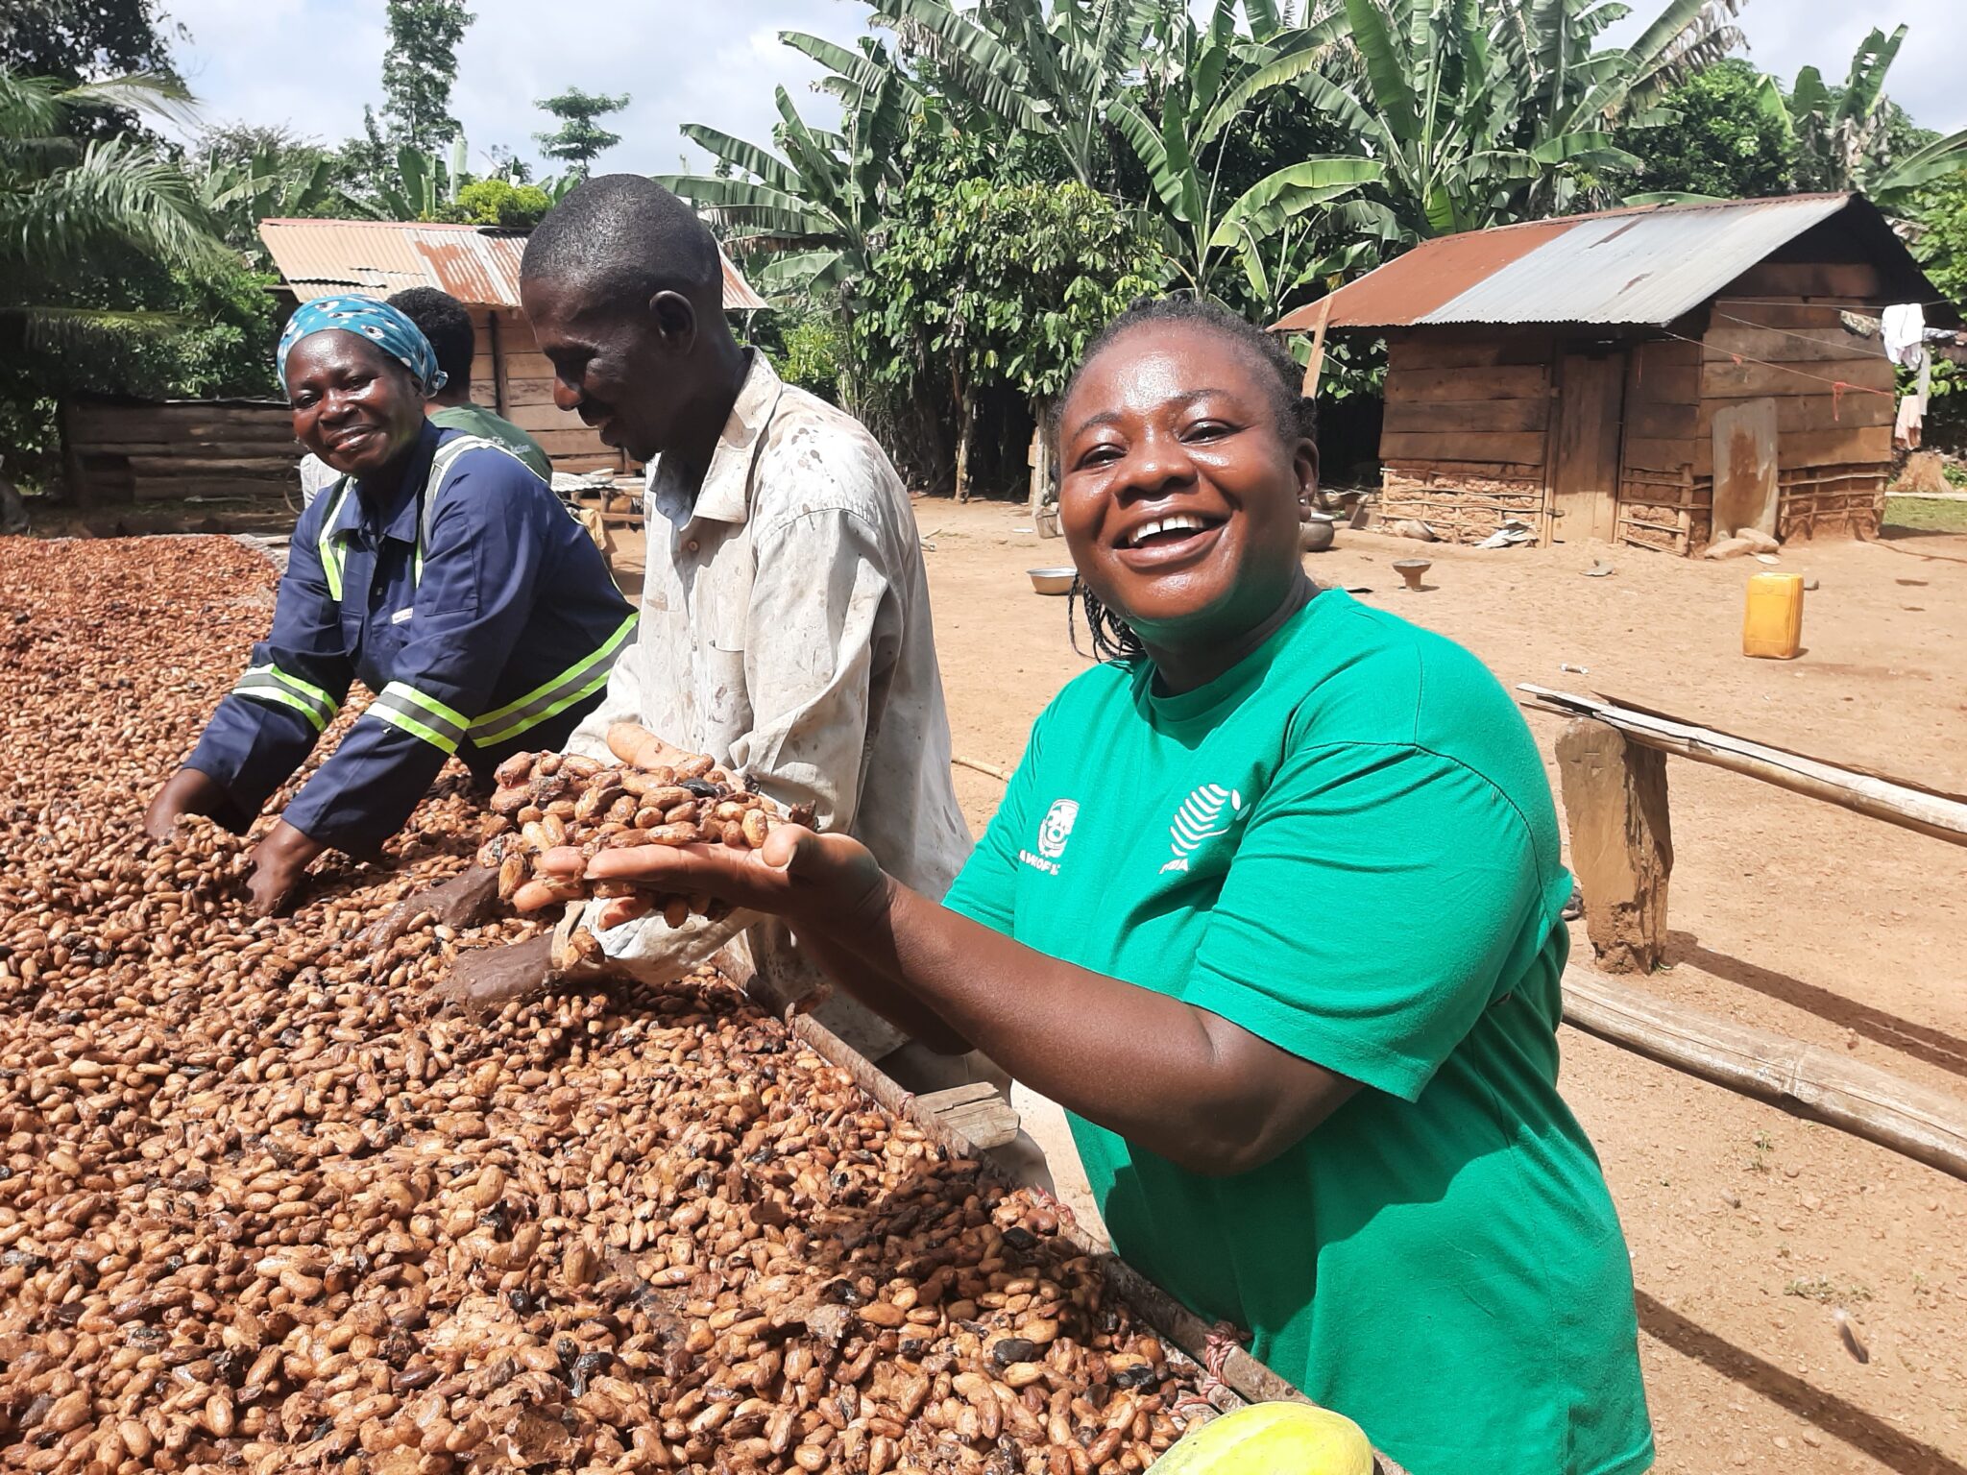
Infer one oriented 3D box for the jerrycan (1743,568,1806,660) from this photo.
[{"bbox_3d":[4.280,-0.678,7.994,0.240,0.430,0.270,9,17,40],"label":"jerrycan"}]

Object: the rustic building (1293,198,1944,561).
[{"bbox_3d":[5.908,-3.481,14.431,3.900,2.950,4.750,-9,14,-28],"label":"rustic building"}]

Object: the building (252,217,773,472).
[{"bbox_3d":[-5.440,-4.121,17.483,5.100,3.600,3.300,-10,15,-30],"label":"building"}]

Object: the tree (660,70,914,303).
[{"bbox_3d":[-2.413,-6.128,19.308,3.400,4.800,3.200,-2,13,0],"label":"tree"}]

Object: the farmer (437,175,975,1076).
[{"bbox_3d":[-0.250,0.296,1.520,0.540,1.670,0.500,-12,16,-37],"label":"farmer"}]

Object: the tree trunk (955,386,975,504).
[{"bbox_3d":[-0.243,-3.830,19.432,0.200,1.600,0.200,-2,13,0],"label":"tree trunk"}]

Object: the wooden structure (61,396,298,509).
[{"bbox_3d":[-10.535,-3.801,19.772,3.400,1.550,1.600,-6,13,-17],"label":"wooden structure"}]

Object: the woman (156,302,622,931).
[{"bbox_3d":[-0.672,0.262,1.940,0.620,1.580,0.550,-13,17,-41],"label":"woman"}]

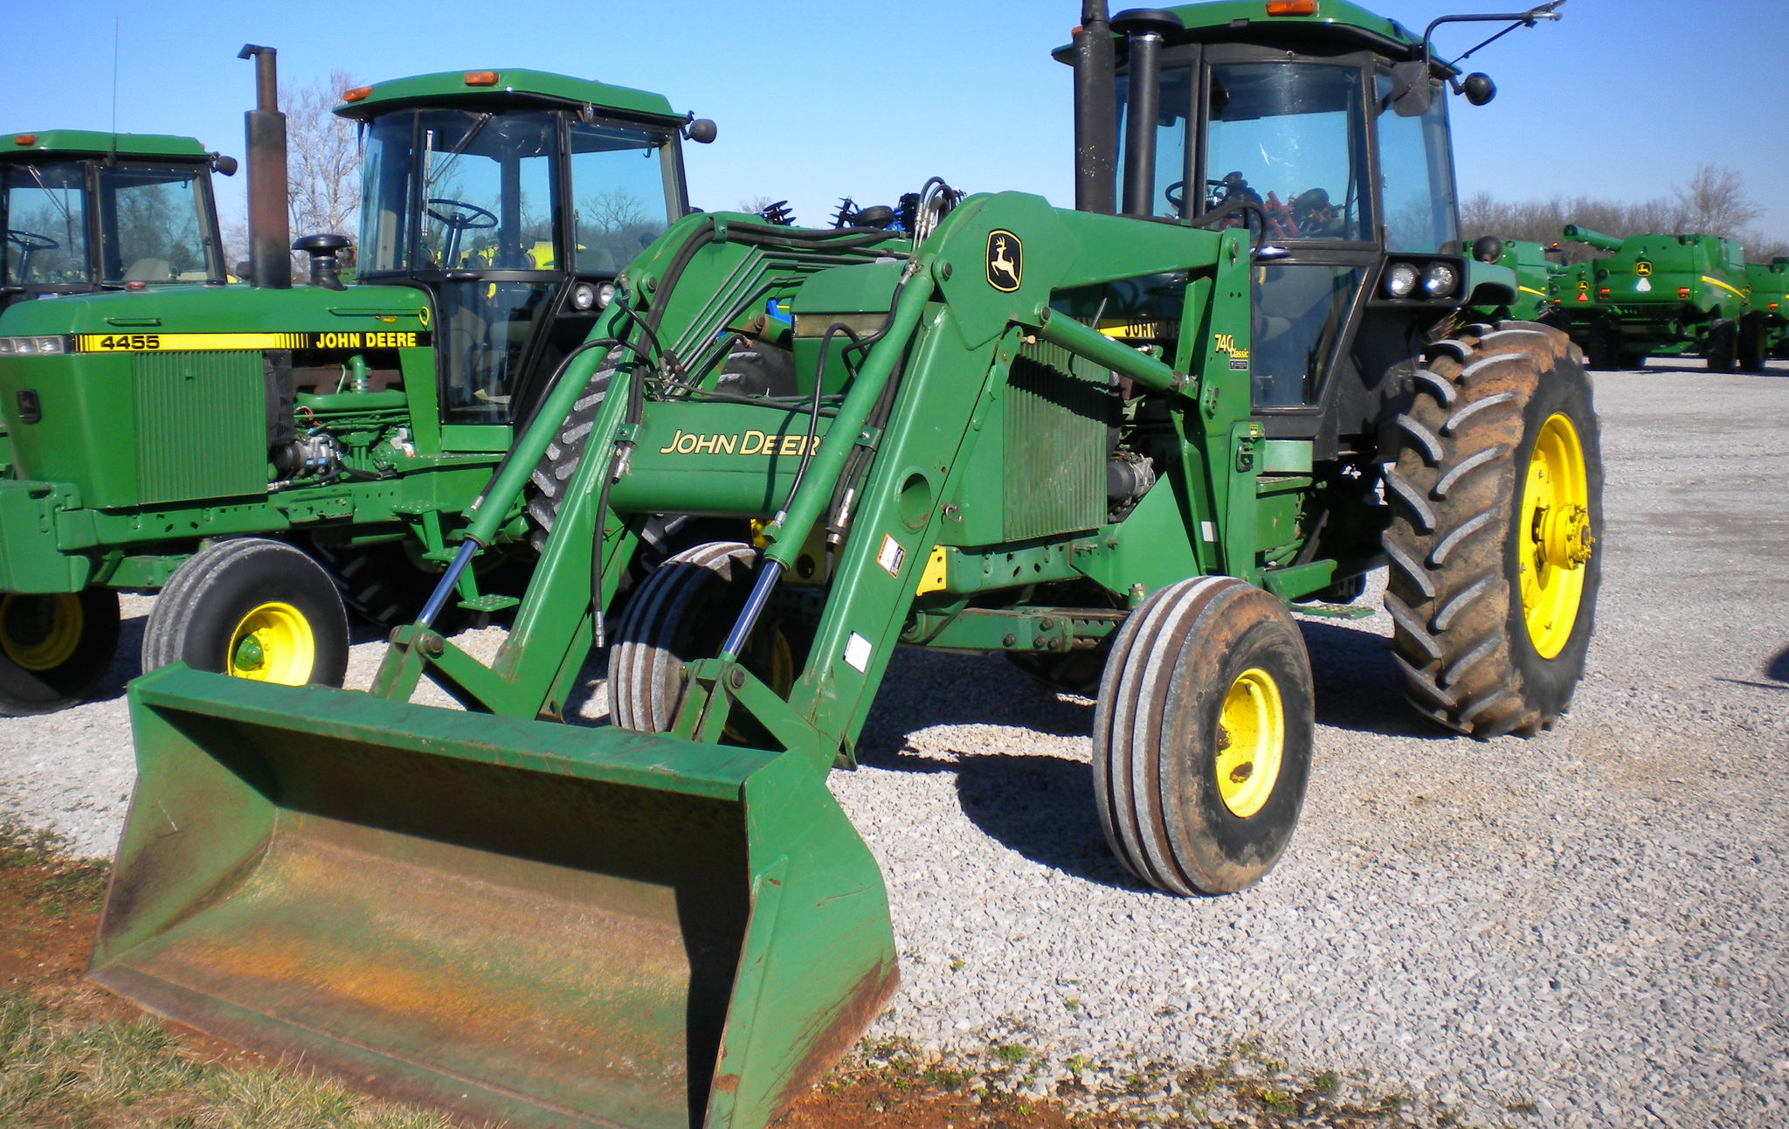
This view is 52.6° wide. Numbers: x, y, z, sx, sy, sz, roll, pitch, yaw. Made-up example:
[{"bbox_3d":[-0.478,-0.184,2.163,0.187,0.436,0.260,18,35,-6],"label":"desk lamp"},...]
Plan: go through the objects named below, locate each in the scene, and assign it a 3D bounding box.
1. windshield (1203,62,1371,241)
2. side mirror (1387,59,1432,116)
[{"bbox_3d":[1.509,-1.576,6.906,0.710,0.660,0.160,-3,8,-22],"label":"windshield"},{"bbox_3d":[1.991,-1.838,6.985,0.155,0.215,0.060,2,7,17],"label":"side mirror"}]

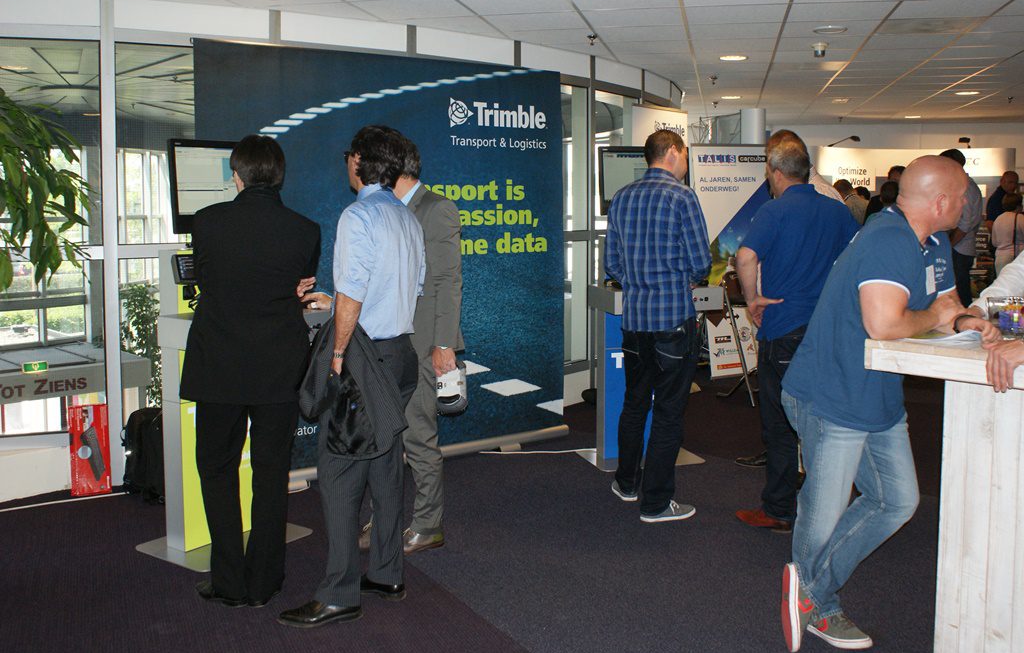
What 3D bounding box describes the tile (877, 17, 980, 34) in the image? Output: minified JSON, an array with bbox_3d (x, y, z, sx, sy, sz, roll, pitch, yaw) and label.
[{"bbox_3d":[2.603,-1.886,5.870,0.580,0.020,0.580,2,8,13],"label":"tile"}]

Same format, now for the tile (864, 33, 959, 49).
[{"bbox_3d":[2.773,-1.988,6.520,0.600,0.020,0.600,2,8,13],"label":"tile"}]

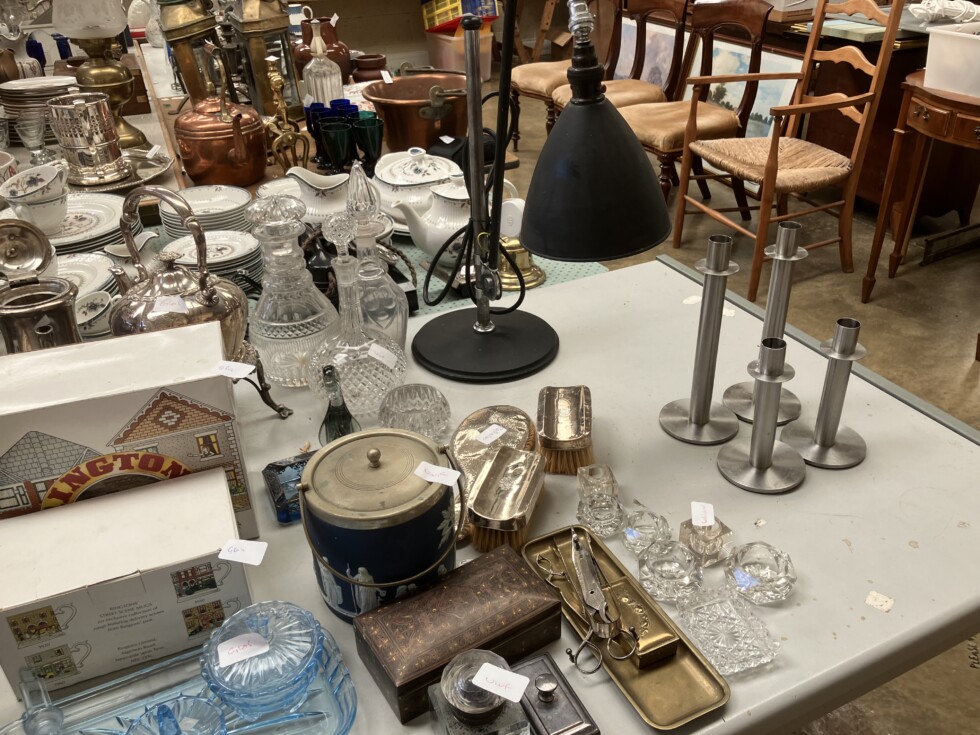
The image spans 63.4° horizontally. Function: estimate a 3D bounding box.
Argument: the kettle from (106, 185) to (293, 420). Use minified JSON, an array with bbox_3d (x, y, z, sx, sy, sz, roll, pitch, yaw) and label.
[{"bbox_3d":[-0.377,-0.072,0.943,0.212,0.296,0.178,15,35,26],"label":"kettle"}]

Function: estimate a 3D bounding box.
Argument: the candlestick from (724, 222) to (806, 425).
[{"bbox_3d":[0.345,-0.057,0.959,0.097,0.244,0.097,-3,31,0],"label":"candlestick"}]

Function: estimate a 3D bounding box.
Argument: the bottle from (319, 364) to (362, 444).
[{"bbox_3d":[-0.176,0.045,0.902,0.048,0.109,0.043,-2,31,0],"label":"bottle"}]

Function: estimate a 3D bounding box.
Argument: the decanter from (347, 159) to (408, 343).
[{"bbox_3d":[-0.161,-0.139,1.092,0.088,0.291,0.088,-3,31,0],"label":"decanter"}]

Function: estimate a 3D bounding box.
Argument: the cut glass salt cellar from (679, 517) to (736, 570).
[{"bbox_3d":[0.209,0.167,0.769,0.035,0.029,0.035,-16,34,-23],"label":"cut glass salt cellar"}]

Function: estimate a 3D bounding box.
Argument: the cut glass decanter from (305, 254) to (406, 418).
[{"bbox_3d":[-0.165,-0.048,0.958,0.118,0.212,0.118,-2,31,0],"label":"cut glass decanter"}]

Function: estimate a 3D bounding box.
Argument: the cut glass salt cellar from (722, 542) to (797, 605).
[{"bbox_3d":[0.259,0.197,0.763,0.066,0.024,0.066,-3,31,0],"label":"cut glass salt cellar"}]

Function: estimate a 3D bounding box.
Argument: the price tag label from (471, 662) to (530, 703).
[{"bbox_3d":[0.008,0.230,0.581,0.038,0.001,0.021,12,34,23],"label":"price tag label"}]

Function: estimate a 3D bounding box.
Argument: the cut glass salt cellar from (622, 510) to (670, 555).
[{"bbox_3d":[0.153,0.161,0.769,0.046,0.027,0.046,-2,31,0],"label":"cut glass salt cellar"}]

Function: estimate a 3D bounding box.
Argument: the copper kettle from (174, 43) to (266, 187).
[{"bbox_3d":[-0.579,-0.534,1.679,0.192,0.268,0.220,-25,38,-34],"label":"copper kettle"}]

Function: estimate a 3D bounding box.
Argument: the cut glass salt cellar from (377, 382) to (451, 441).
[{"bbox_3d":[-0.089,0.060,0.930,0.084,0.050,0.084,-2,31,0],"label":"cut glass salt cellar"}]

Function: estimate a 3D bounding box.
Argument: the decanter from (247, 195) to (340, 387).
[{"bbox_3d":[-0.267,-0.105,1.044,0.121,0.242,0.121,-1,31,1],"label":"decanter"}]

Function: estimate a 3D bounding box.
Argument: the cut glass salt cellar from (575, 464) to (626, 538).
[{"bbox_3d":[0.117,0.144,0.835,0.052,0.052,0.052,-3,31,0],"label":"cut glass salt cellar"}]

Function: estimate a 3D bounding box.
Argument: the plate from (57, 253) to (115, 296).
[{"bbox_3d":[-0.719,-0.135,1.291,0.207,0.023,0.207,-1,31,1],"label":"plate"}]

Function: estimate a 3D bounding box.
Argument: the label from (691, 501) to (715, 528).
[{"bbox_3d":[0.207,0.143,0.770,0.021,0.001,0.037,3,31,9],"label":"label"}]

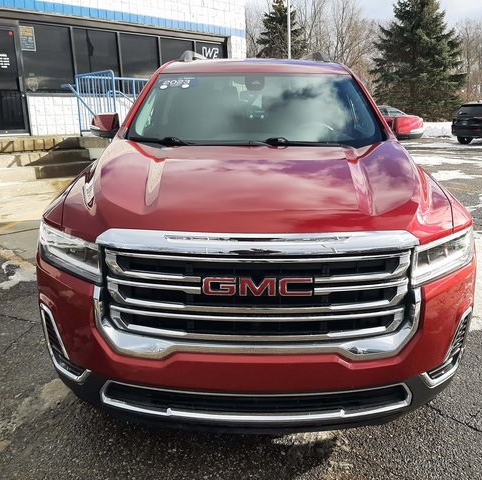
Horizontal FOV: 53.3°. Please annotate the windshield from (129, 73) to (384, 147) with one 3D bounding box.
[{"bbox_3d":[0.104,-0.816,3.020,1.540,0.170,0.900,1,45,2],"label":"windshield"}]

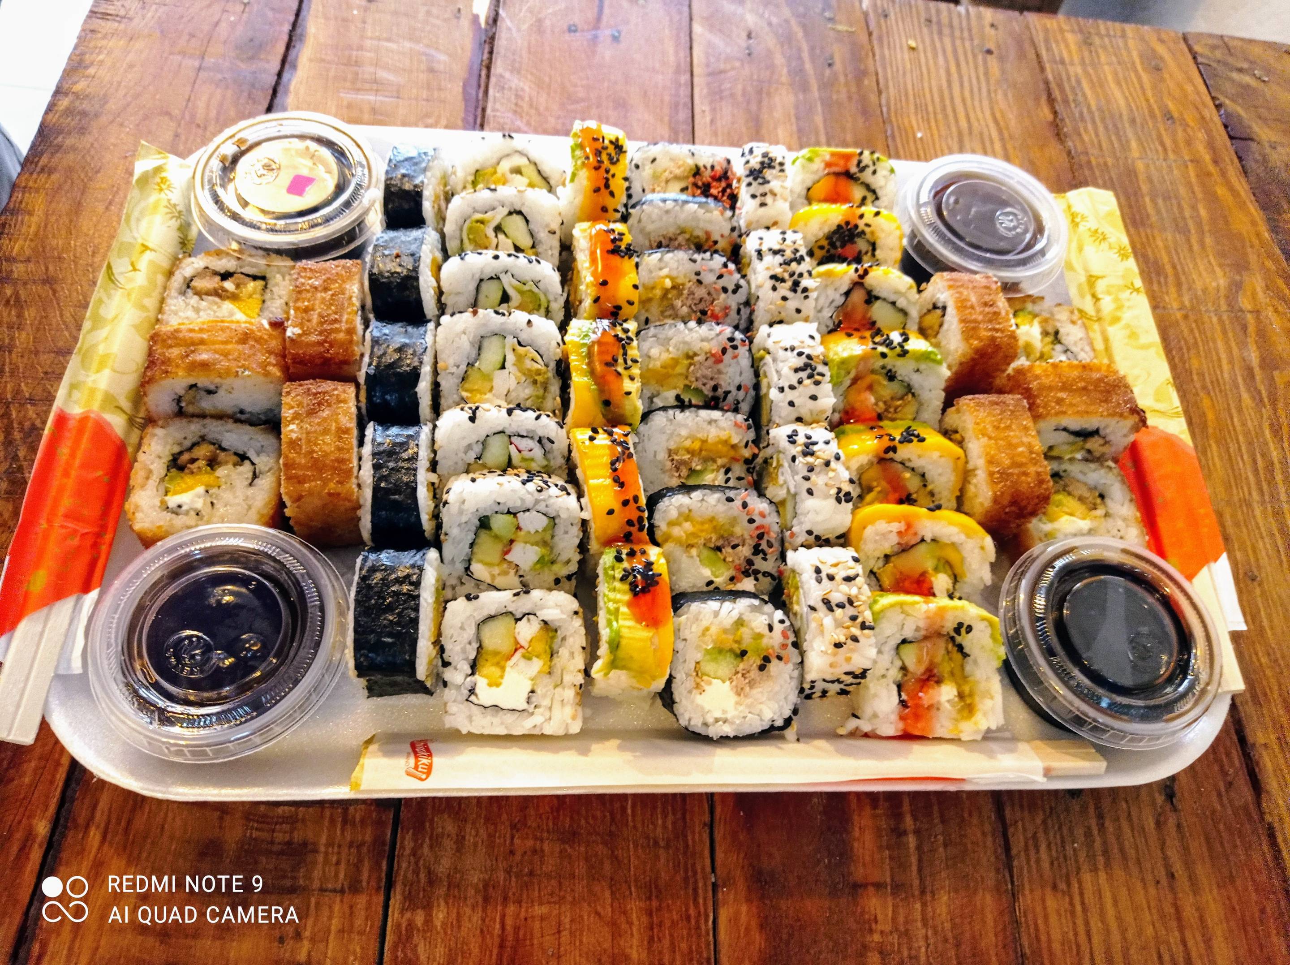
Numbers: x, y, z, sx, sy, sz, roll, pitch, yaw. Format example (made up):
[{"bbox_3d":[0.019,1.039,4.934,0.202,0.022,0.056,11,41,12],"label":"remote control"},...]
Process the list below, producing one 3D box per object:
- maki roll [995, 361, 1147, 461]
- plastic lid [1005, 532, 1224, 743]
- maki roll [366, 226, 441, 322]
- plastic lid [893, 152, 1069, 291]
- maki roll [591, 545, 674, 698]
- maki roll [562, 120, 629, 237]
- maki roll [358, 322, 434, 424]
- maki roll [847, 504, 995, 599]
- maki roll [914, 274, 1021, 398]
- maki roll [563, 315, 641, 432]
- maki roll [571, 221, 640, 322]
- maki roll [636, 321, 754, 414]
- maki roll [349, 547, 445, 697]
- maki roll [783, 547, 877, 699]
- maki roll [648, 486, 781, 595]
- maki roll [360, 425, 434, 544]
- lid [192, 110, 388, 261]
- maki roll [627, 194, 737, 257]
[{"bbox_3d":[0.150,-0.021,0.374,0.044,0.041,0.025,-3,57,-10],"label":"maki roll"},{"bbox_3d":[0.143,0.054,0.334,0.068,0.029,0.068,1,59,-7],"label":"plastic lid"},{"bbox_3d":[-0.082,-0.066,0.356,0.019,0.038,0.037,-1,59,-4],"label":"maki roll"},{"bbox_3d":[0.132,-0.102,0.407,0.065,0.010,0.065,2,58,-7],"label":"plastic lid"},{"bbox_3d":[-0.004,0.042,0.315,0.023,0.039,0.042,-1,59,-2],"label":"maki roll"},{"bbox_3d":[-0.020,-0.120,0.413,0.023,0.037,0.040,1,59,-7],"label":"maki roll"},{"bbox_3d":[-0.080,-0.032,0.335,0.019,0.038,0.037,1,58,-6],"label":"maki roll"},{"bbox_3d":[0.088,0.026,0.336,0.040,0.036,0.021,2,15,-7],"label":"maki roll"},{"bbox_3d":[0.121,-0.055,0.391,0.021,0.038,0.039,3,58,-6],"label":"maki roll"},{"bbox_3d":[-0.015,-0.038,0.362,0.021,0.036,0.037,-2,59,-9],"label":"maki roll"},{"bbox_3d":[-0.015,-0.073,0.384,0.023,0.038,0.041,-1,59,-3],"label":"maki roll"},{"bbox_3d":[0.018,-0.037,0.366,0.038,0.021,0.037,1,103,-7],"label":"maki roll"},{"bbox_3d":[-0.072,0.041,0.306,0.023,0.038,0.040,0,59,-6],"label":"maki roll"},{"bbox_3d":[0.056,0.043,0.321,0.022,0.039,0.042,-4,59,3],"label":"maki roll"},{"bbox_3d":[0.021,0.022,0.328,0.040,0.022,0.040,1,97,-7],"label":"maki roll"},{"bbox_3d":[-0.078,0.004,0.329,0.020,0.038,0.041,3,59,-10],"label":"maki roll"},{"bbox_3d":[-0.133,-0.107,0.393,0.065,0.028,0.065,2,58,-7],"label":"lid"},{"bbox_3d":[0.013,-0.088,0.393,0.040,0.040,0.022,1,22,-7],"label":"maki roll"}]

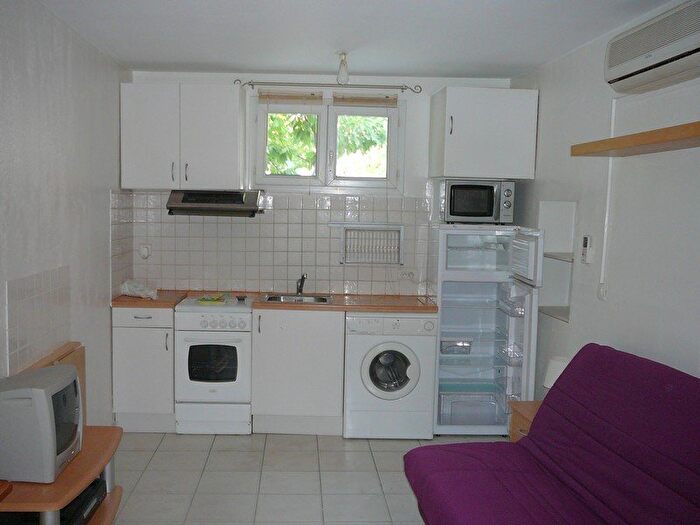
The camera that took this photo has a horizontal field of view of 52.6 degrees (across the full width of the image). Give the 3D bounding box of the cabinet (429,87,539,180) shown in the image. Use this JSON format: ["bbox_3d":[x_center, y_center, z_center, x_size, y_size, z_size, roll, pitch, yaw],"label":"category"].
[{"bbox_3d":[0.905,-0.871,4.894,0.605,0.580,0.557,1,6,-4],"label":"cabinet"}]

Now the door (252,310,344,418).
[{"bbox_3d":[-0.341,0.681,4.747,0.605,0.716,0.023,1,4,-4],"label":"door"}]

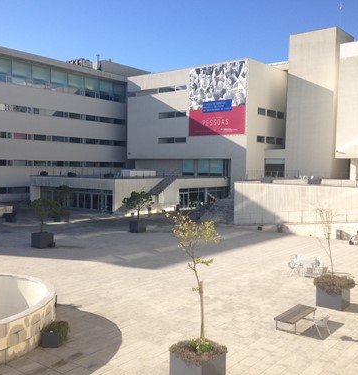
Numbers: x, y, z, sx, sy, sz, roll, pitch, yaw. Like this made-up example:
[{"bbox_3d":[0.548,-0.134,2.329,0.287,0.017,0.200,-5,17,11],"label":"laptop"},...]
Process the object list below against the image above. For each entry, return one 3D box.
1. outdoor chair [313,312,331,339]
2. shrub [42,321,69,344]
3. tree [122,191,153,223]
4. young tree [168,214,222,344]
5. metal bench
[{"bbox_3d":[5.081,4.889,17.040,0.540,0.770,0.530,3,3,42],"label":"outdoor chair"},{"bbox_3d":[-4.108,4.861,15.894,0.850,0.720,0.750,1,2,0],"label":"shrub"},{"bbox_3d":[-3.795,1.725,43.802,2.800,2.901,2.800,1,2,-5],"label":"tree"},{"bbox_3d":[0.430,2.423,13.053,1.500,3.455,1.400,1,2,0],"label":"young tree"},{"bbox_3d":[4.457,5.000,18.123,0.754,0.442,2.370,3,3,35],"label":"metal bench"}]

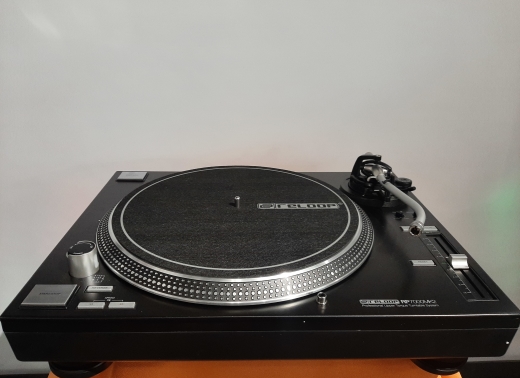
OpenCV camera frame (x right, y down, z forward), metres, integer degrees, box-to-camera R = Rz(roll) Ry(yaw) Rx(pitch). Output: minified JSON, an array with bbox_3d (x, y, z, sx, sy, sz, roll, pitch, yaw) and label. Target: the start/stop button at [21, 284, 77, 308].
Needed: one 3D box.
[{"bbox_3d":[-0.190,0.097,0.353,0.038,0.005,0.028,0,24,-2],"label":"start/stop button"}]

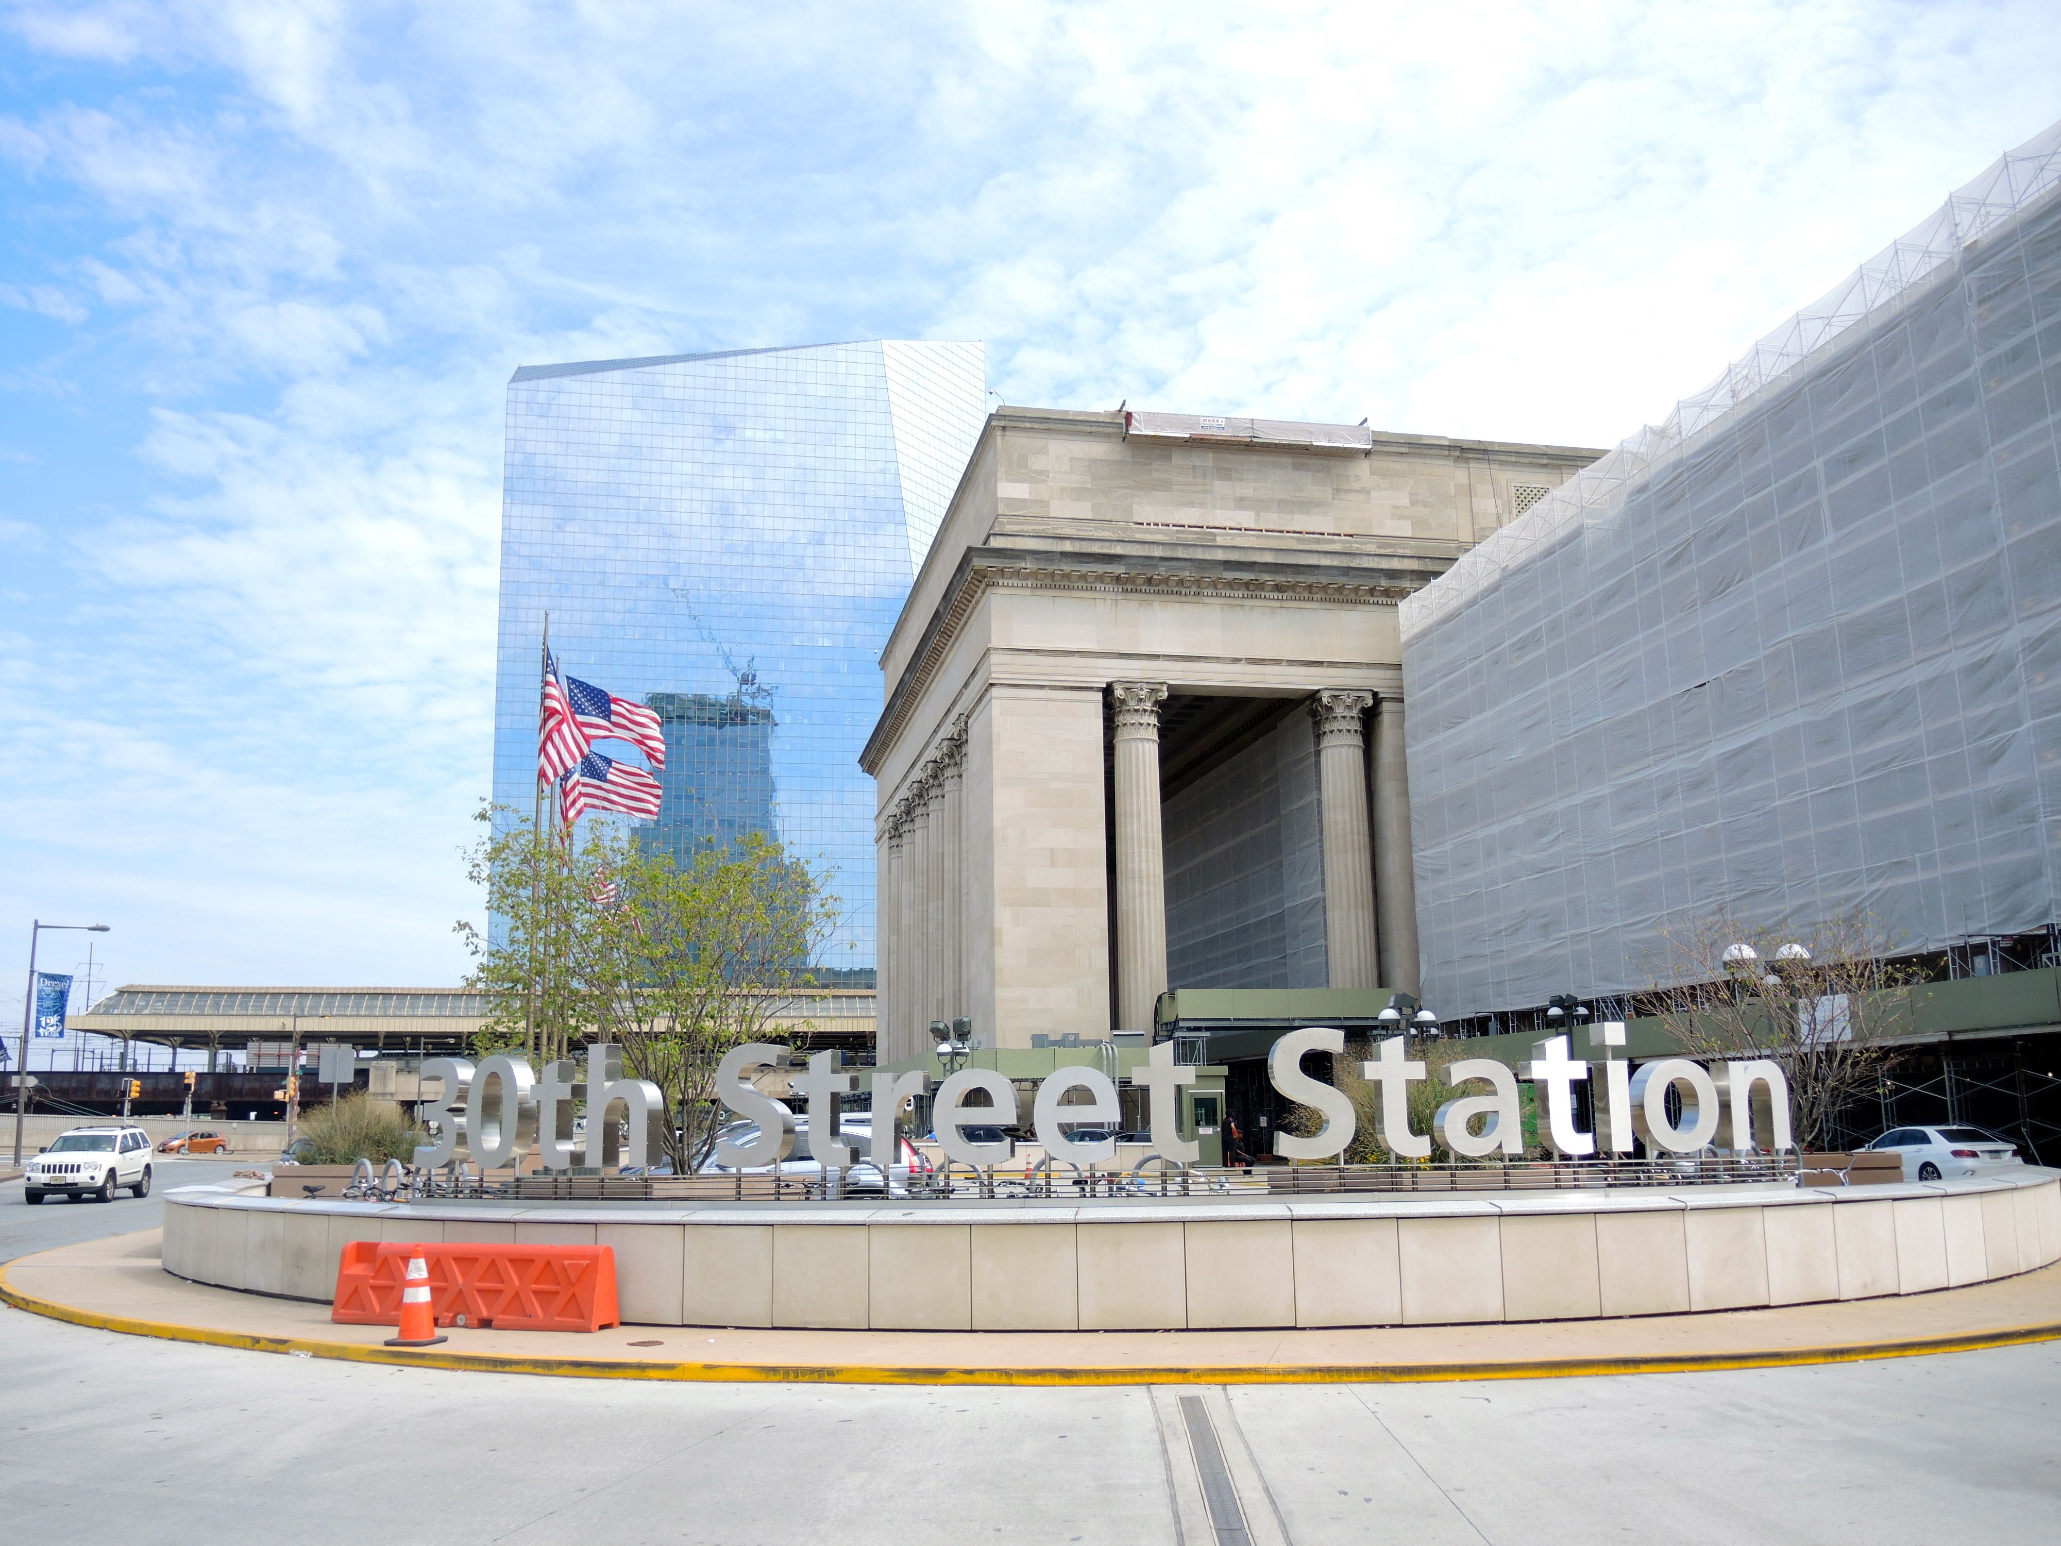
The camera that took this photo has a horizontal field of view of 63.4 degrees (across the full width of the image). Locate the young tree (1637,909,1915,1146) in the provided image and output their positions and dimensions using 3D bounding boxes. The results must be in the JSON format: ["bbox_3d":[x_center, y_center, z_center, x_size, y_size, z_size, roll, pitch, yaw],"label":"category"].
[{"bbox_3d":[13.016,4.551,28.644,4.426,4.264,4.300,-6,-13,23],"label":"young tree"}]

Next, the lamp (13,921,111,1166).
[{"bbox_3d":[-38.219,10.689,65.814,2.850,9.512,0.400,5,-13,-24],"label":"lamp"}]

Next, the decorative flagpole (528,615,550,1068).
[{"bbox_3d":[-12.502,3.098,42.302,0.200,14.945,0.200,2,-12,-12],"label":"decorative flagpole"}]

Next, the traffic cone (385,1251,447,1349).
[{"bbox_3d":[-4.561,3.889,12.466,0.360,0.700,0.360,4,-13,-20],"label":"traffic cone"}]

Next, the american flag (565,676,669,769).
[{"bbox_3d":[-11.670,-1.436,46.832,2.737,2.770,0.800,-1,-12,0],"label":"american flag"}]

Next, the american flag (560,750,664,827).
[{"bbox_3d":[-13.712,0.501,54.605,3.258,2.476,0.800,-1,-12,0],"label":"american flag"}]

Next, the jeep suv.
[{"bbox_3d":[-23.656,9.938,42.123,1.920,1.750,4.740,2,-12,-13],"label":"jeep suv"}]

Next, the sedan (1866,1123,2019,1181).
[{"bbox_3d":[22.392,9.660,41.823,1.870,1.470,4.870,1,-12,-10],"label":"sedan"}]

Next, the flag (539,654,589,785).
[{"bbox_3d":[-12.097,-1.483,43.266,1.338,3.702,0.800,-1,-12,0],"label":"flag"}]

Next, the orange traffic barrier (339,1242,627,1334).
[{"bbox_3d":[-4.485,4.155,13.541,2.548,0.620,0.380,-5,-13,21],"label":"orange traffic barrier"}]

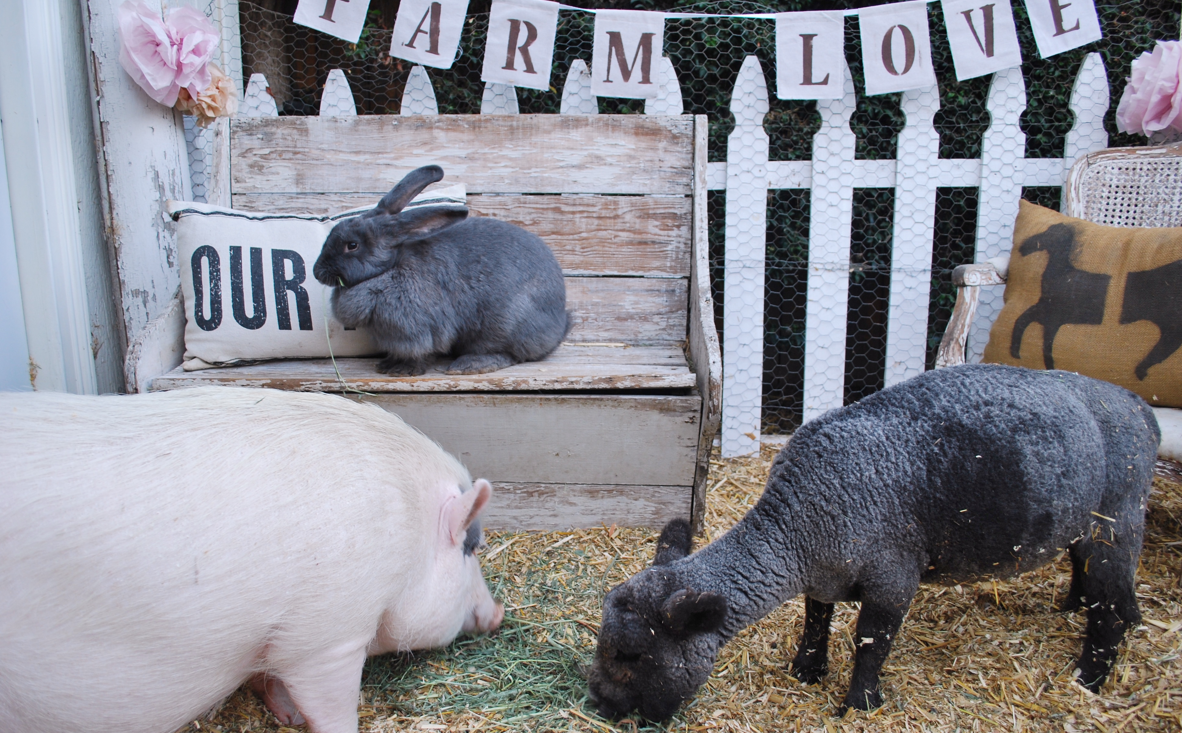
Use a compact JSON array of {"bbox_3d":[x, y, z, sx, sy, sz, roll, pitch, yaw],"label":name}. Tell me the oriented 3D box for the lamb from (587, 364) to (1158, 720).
[{"bbox_3d":[0.356,0.198,1.099,0.700,0.390,0.210,-3,11,-14],"label":"lamb"}]

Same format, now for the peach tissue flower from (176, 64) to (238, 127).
[{"bbox_3d":[-0.751,-0.529,1.730,0.125,0.125,0.090,-3,11,-15],"label":"peach tissue flower"}]

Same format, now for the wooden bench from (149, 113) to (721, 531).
[{"bbox_3d":[-0.270,-0.102,1.694,1.000,0.770,0.430,0,10,2],"label":"wooden bench"}]

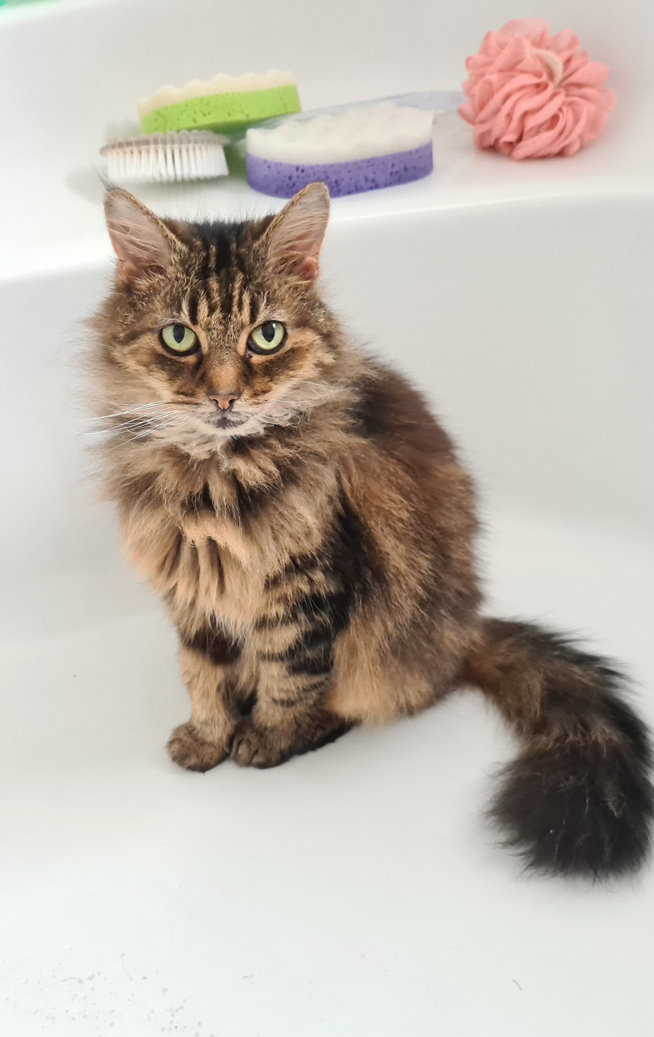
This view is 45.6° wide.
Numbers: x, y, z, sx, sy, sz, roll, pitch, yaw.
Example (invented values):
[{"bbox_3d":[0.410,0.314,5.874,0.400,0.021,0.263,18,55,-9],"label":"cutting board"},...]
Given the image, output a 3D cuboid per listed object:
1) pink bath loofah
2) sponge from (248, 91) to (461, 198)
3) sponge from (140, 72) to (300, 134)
[{"bbox_3d":[0.163,-0.332,0.605,0.115,0.105,0.110,0,40,0],"label":"pink bath loofah"},{"bbox_3d":[0.010,-0.273,0.585,0.146,0.043,0.090,-13,41,-15],"label":"sponge"},{"bbox_3d":[-0.089,-0.347,0.650,0.140,0.042,0.085,-17,25,-19],"label":"sponge"}]

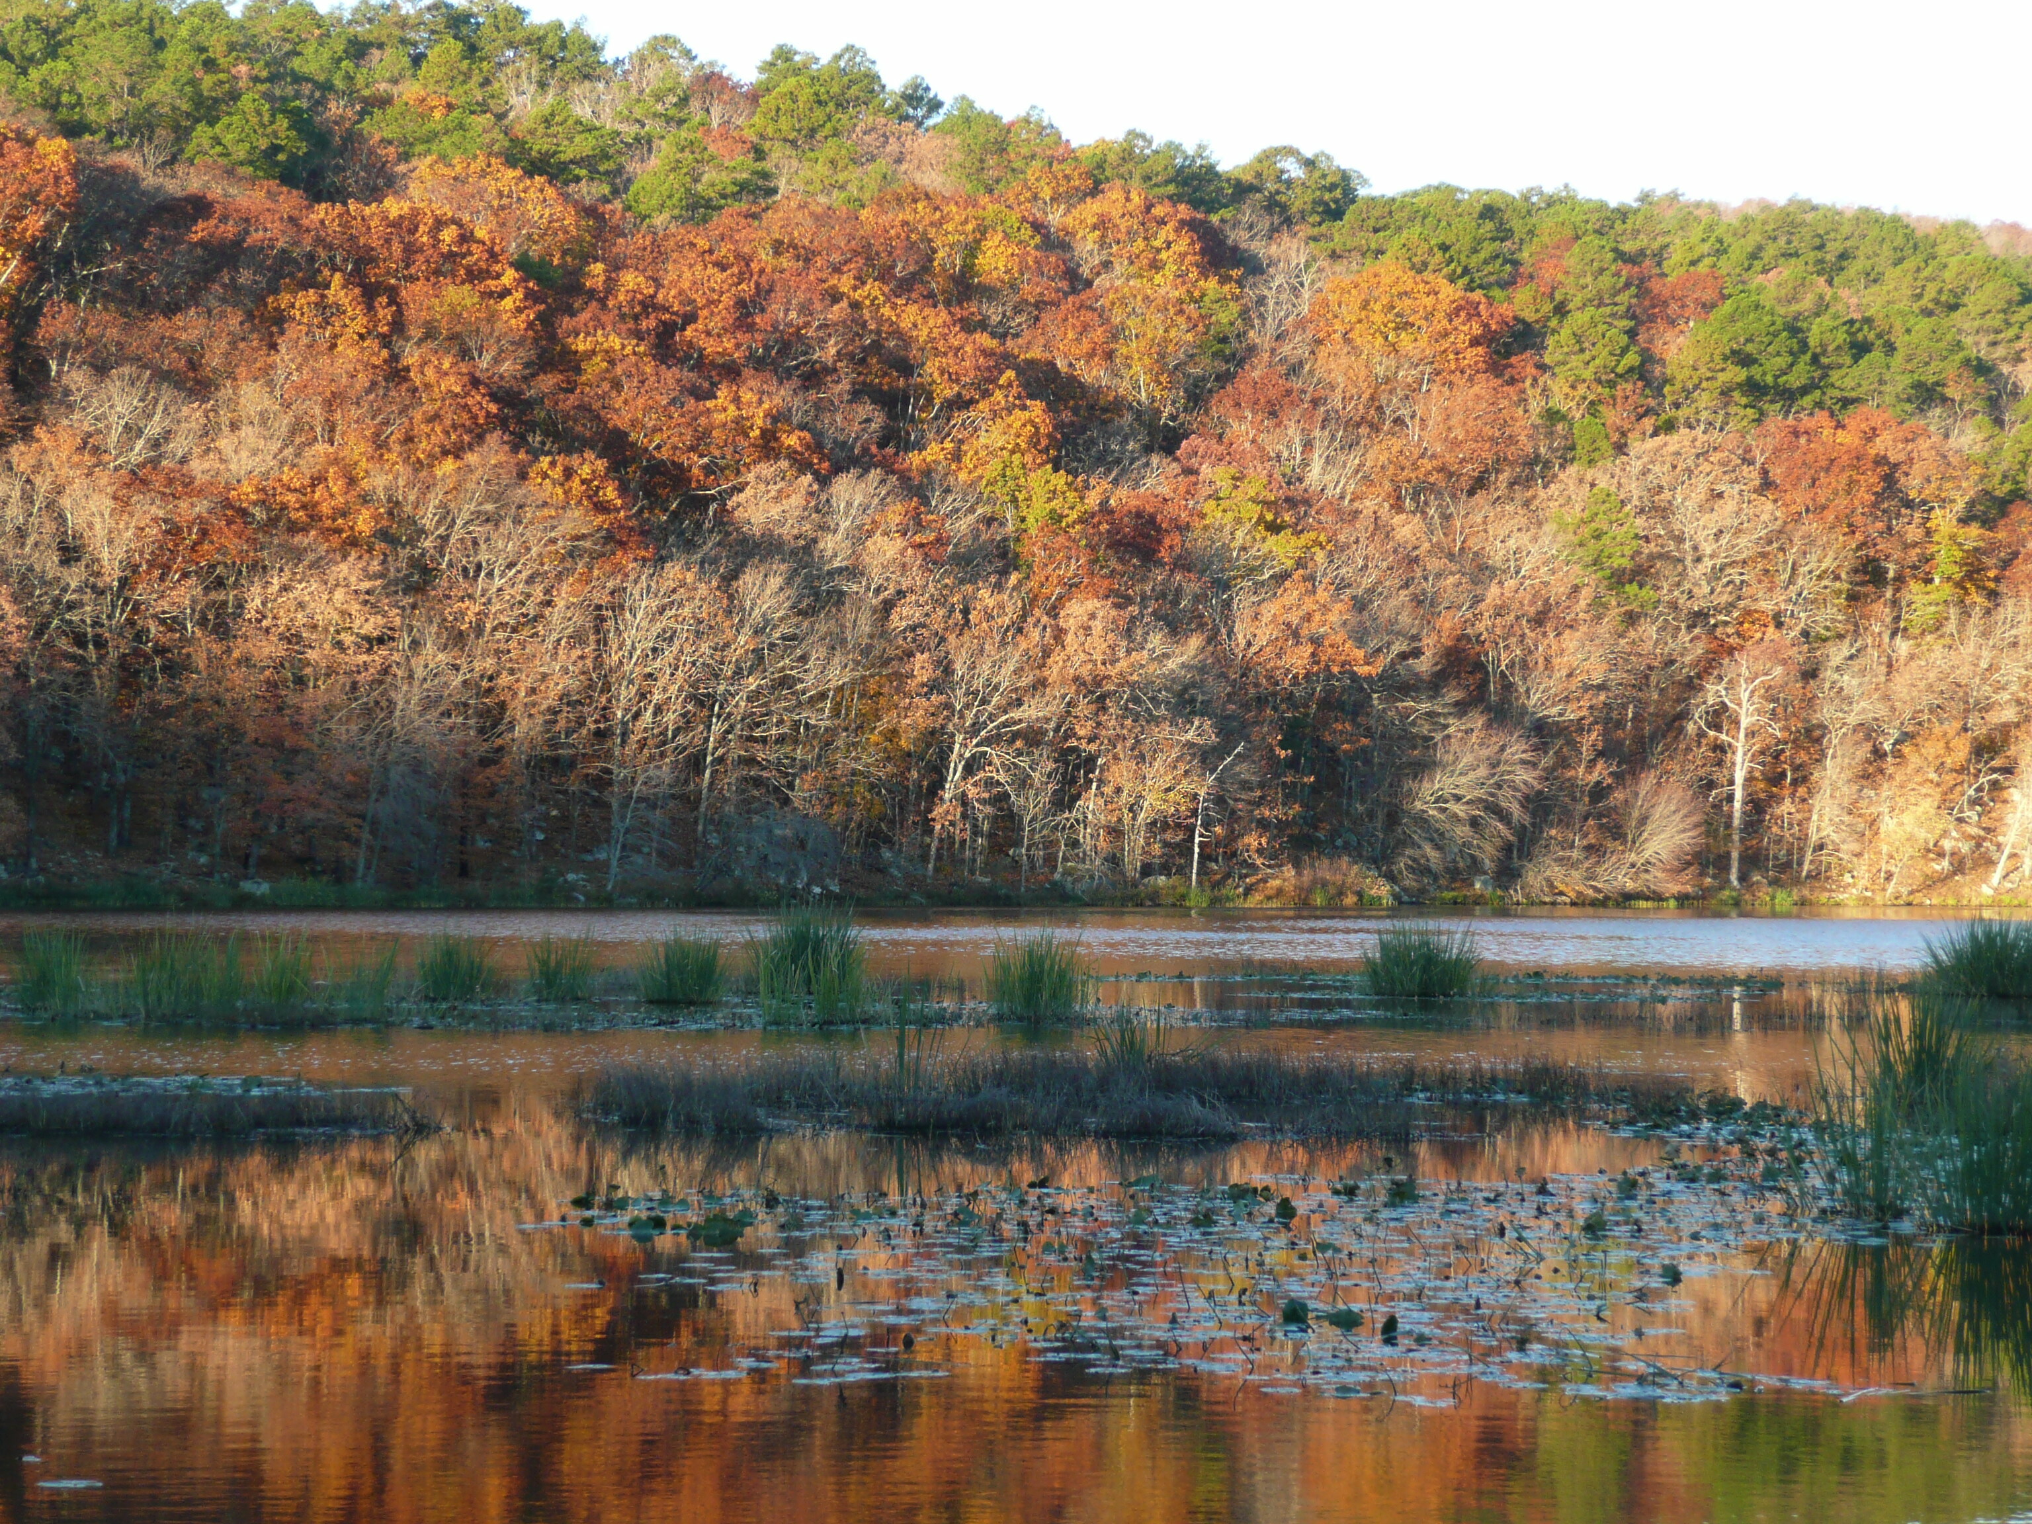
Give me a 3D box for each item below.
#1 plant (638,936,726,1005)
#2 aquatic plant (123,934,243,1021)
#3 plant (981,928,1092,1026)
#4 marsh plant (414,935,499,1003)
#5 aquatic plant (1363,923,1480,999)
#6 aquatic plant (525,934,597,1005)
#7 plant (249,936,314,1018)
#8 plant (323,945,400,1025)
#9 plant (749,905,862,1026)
[{"bbox_3d":[-5.298,3.297,89.340,1.409,1.082,1.190,0,-1,0],"label":"plant"},{"bbox_3d":[-11.935,3.083,80.773,1.729,1.229,1.457,0,-1,0],"label":"aquatic plant"},{"bbox_3d":[0.293,3.027,79.903,1.508,1.306,1.272,0,-1,0],"label":"plant"},{"bbox_3d":[-9.067,3.331,91.304,1.389,1.080,1.173,0,-1,0],"label":"marsh plant"},{"bbox_3d":[6.737,3.296,93.601,1.951,1.239,1.644,0,-1,0],"label":"aquatic plant"},{"bbox_3d":[-7.362,3.328,91.217,1.182,1.079,0.999,0,-1,0],"label":"aquatic plant"},{"bbox_3d":[-10.595,3.089,81.234,0.938,1.213,0.794,0,-1,0],"label":"plant"},{"bbox_3d":[-9.342,3.152,80.495,1.066,1.066,0.901,0,-1,0],"label":"plant"},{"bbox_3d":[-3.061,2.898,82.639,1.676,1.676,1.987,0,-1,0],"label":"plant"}]

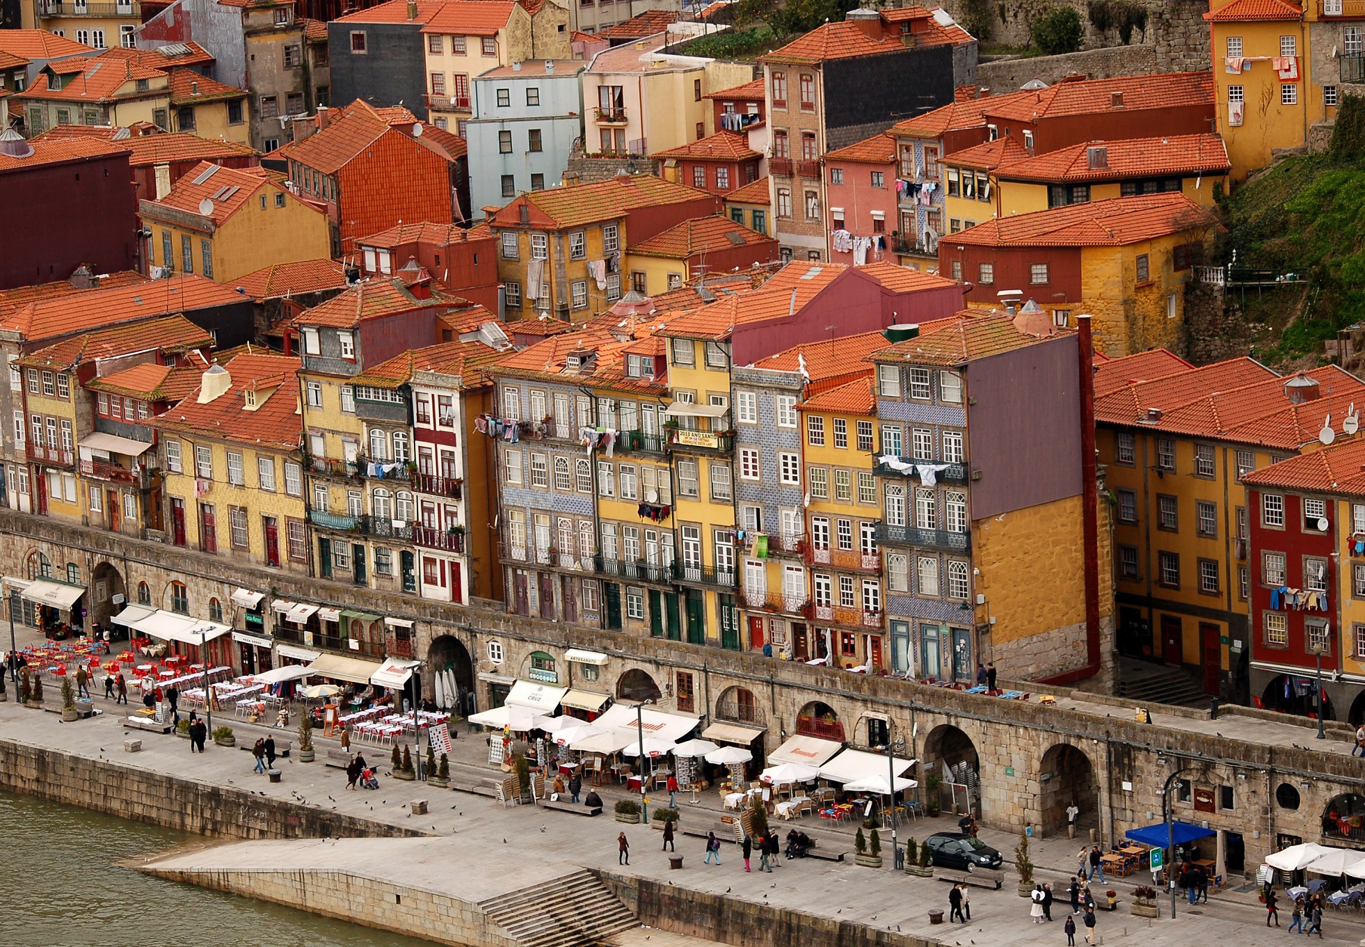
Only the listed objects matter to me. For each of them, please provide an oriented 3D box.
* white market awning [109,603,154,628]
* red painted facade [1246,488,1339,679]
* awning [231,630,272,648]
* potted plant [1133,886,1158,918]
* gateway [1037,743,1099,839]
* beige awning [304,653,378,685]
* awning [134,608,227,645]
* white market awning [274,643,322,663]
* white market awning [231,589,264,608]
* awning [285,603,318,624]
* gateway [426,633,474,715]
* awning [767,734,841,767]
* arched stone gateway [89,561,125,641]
[{"bbox_3d":[-32.493,8.403,287.025,1.450,0.850,3.196,-10,11,-36],"label":"white market awning"},{"bbox_3d":[28.942,5.107,228.806,0.600,8.351,5.397,-11,12,-42],"label":"red painted facade"},{"bbox_3d":[-23.785,9.194,269.135,0.350,0.580,3.551,-13,15,-41],"label":"awning"},{"bbox_3d":[20.580,19.009,216.089,1.280,1.220,0.570,7,15,42],"label":"potted plant"},{"bbox_3d":[18.662,14.854,227.863,3.299,4.800,1.800,7,14,42],"label":"gateway"},{"bbox_3d":[-18.223,10.571,262.905,1.094,0.830,5.605,-11,13,-38],"label":"beige awning"},{"bbox_3d":[-29.104,8.948,282.060,2.050,0.720,8.085,-10,11,-36],"label":"awning"},{"bbox_3d":[-21.740,10.204,274.358,0.500,0.600,3.967,-11,12,-41],"label":"white market awning"},{"bbox_3d":[-24.096,6.957,269.627,0.617,0.697,2.498,-11,14,-39],"label":"white market awning"},{"bbox_3d":[-20.648,7.671,264.805,0.898,0.712,1.827,-13,15,-42],"label":"awning"},{"bbox_3d":[-11.786,10.730,257.621,1.300,4.820,3.720,-13,15,-42],"label":"gateway"},{"bbox_3d":[6.060,13.679,237.751,3.256,1.019,1.881,8,15,44],"label":"awning"},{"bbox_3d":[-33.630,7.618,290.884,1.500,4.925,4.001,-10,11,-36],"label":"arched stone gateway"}]

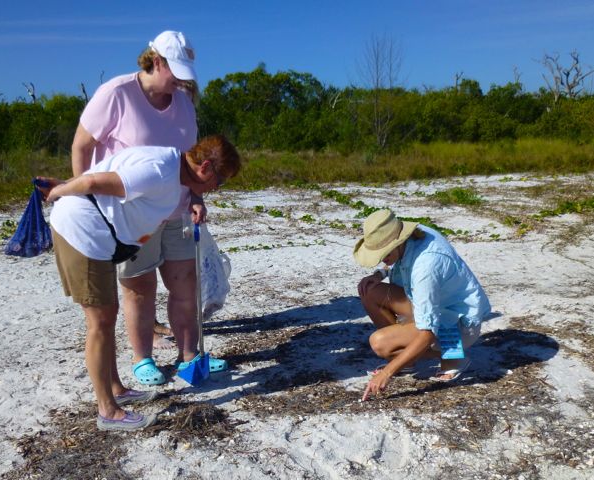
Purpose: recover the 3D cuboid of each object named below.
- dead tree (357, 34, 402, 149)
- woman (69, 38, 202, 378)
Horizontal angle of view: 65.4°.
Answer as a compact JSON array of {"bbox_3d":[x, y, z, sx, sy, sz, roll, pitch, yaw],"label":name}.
[{"bbox_3d":[3.130,-5.370,17.202,1.650,4.300,1.500,0,15,0],"label":"dead tree"},{"bbox_3d":[-0.665,-0.075,2.192,0.430,1.620,0.540,12,19,38],"label":"woman"}]

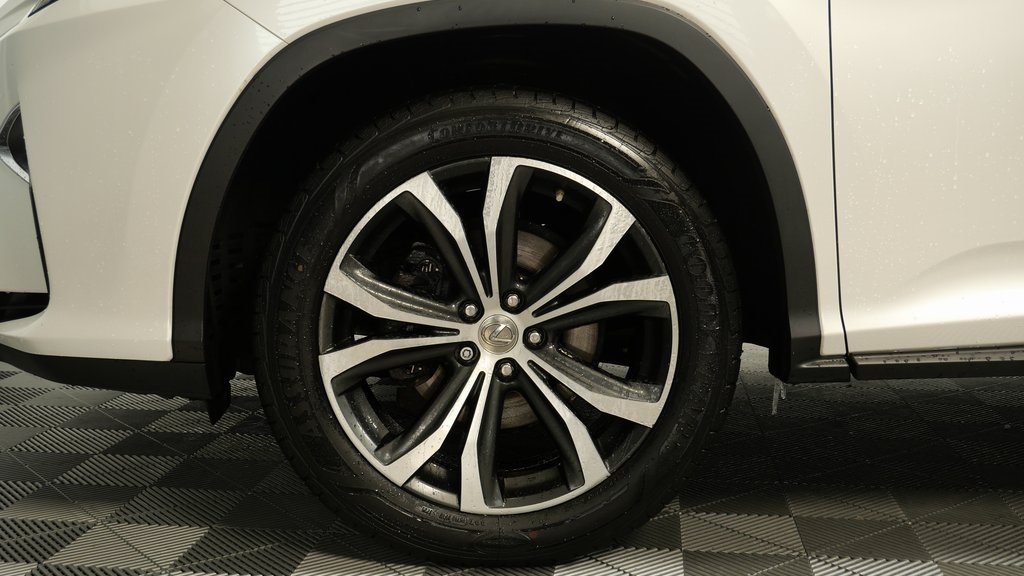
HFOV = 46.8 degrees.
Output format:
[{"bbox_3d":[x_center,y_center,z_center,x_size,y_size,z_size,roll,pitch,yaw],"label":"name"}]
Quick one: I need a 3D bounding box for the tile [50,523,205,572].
[{"bbox_3d":[-0.623,0.427,1.932,0.199,0.016,0.199,1,8,7],"label":"tile"}]

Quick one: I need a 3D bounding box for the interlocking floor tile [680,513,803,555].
[{"bbox_3d":[0.389,0.424,2.014,0.199,0.016,0.199,1,8,7],"label":"interlocking floor tile"}]

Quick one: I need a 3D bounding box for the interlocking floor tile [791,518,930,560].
[{"bbox_3d":[0.586,0.429,1.991,0.199,0.016,0.199,1,8,7],"label":"interlocking floor tile"}]

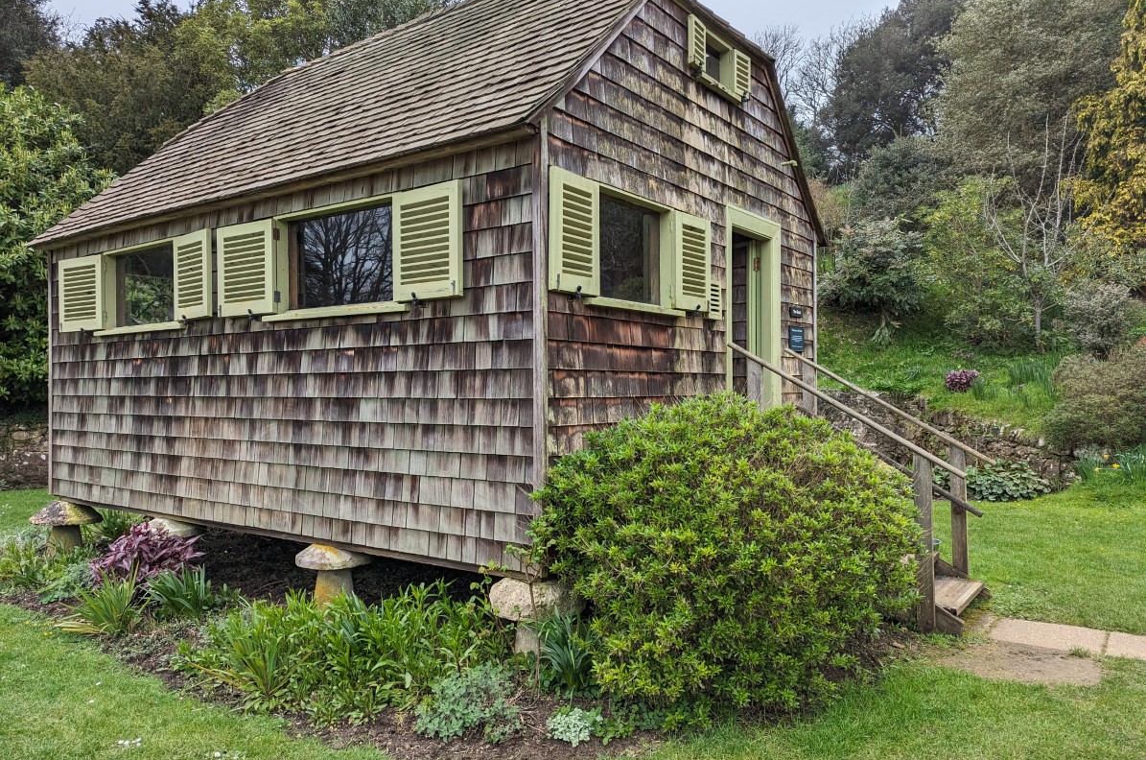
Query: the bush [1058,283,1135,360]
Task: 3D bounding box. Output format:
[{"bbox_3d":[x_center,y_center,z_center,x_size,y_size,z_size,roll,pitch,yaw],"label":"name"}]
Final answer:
[{"bbox_3d":[9.097,-1.039,13.800,1.200,1.250,1.100,-1,0,33],"label":"bush"}]

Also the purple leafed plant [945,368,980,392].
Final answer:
[{"bbox_3d":[5.627,0.007,11.500,0.520,0.340,0.480,-1,0,26],"label":"purple leafed plant"}]

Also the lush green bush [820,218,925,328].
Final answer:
[{"bbox_3d":[5.434,-1.948,14.500,1.900,1.950,1.750,-1,0,21],"label":"lush green bush"}]

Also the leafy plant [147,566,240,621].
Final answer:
[{"bbox_3d":[-2.505,1.401,5.250,0.520,0.350,0.430,0,0,-26],"label":"leafy plant"}]

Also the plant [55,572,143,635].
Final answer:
[{"bbox_3d":[-2.953,1.399,4.950,0.470,0.370,0.430,0,0,-31],"label":"plant"}]

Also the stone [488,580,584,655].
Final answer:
[{"bbox_3d":[-0.161,1.308,4.349,0.530,0.530,0.530,0,0,0],"label":"stone"}]

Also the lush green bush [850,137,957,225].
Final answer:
[{"bbox_3d":[7.877,-4.660,19.000,2.473,2.308,2.300,0,0,0],"label":"lush green bush"}]

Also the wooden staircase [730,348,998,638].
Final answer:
[{"bbox_3d":[2.090,0.642,5.707,1.560,1.860,1.220,-1,0,35],"label":"wooden staircase"}]

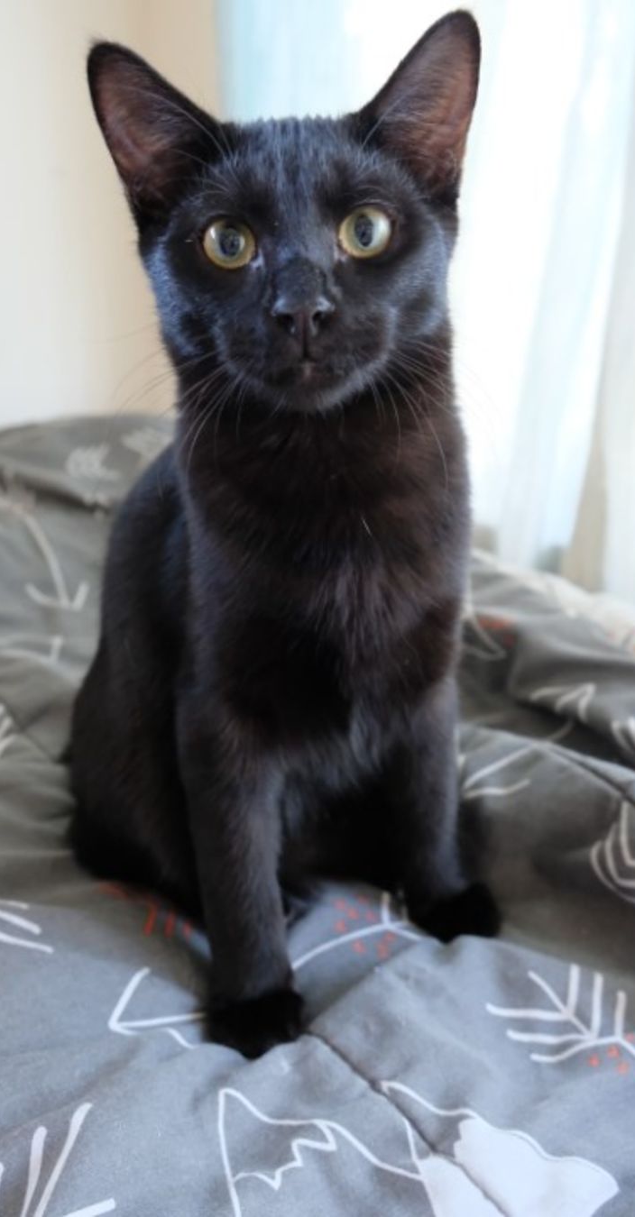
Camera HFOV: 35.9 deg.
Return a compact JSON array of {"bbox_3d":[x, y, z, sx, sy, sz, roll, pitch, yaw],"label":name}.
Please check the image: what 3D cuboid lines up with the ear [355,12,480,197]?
[{"bbox_3d":[0.042,-0.191,0.367,0.046,0.062,0.033,12,21,-22],"label":"ear"}]

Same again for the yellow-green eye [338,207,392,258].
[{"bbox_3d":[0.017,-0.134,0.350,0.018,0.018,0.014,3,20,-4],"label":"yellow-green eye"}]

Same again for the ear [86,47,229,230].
[{"bbox_3d":[-0.062,-0.182,0.367,0.046,0.062,0.033,-19,20,22],"label":"ear"}]

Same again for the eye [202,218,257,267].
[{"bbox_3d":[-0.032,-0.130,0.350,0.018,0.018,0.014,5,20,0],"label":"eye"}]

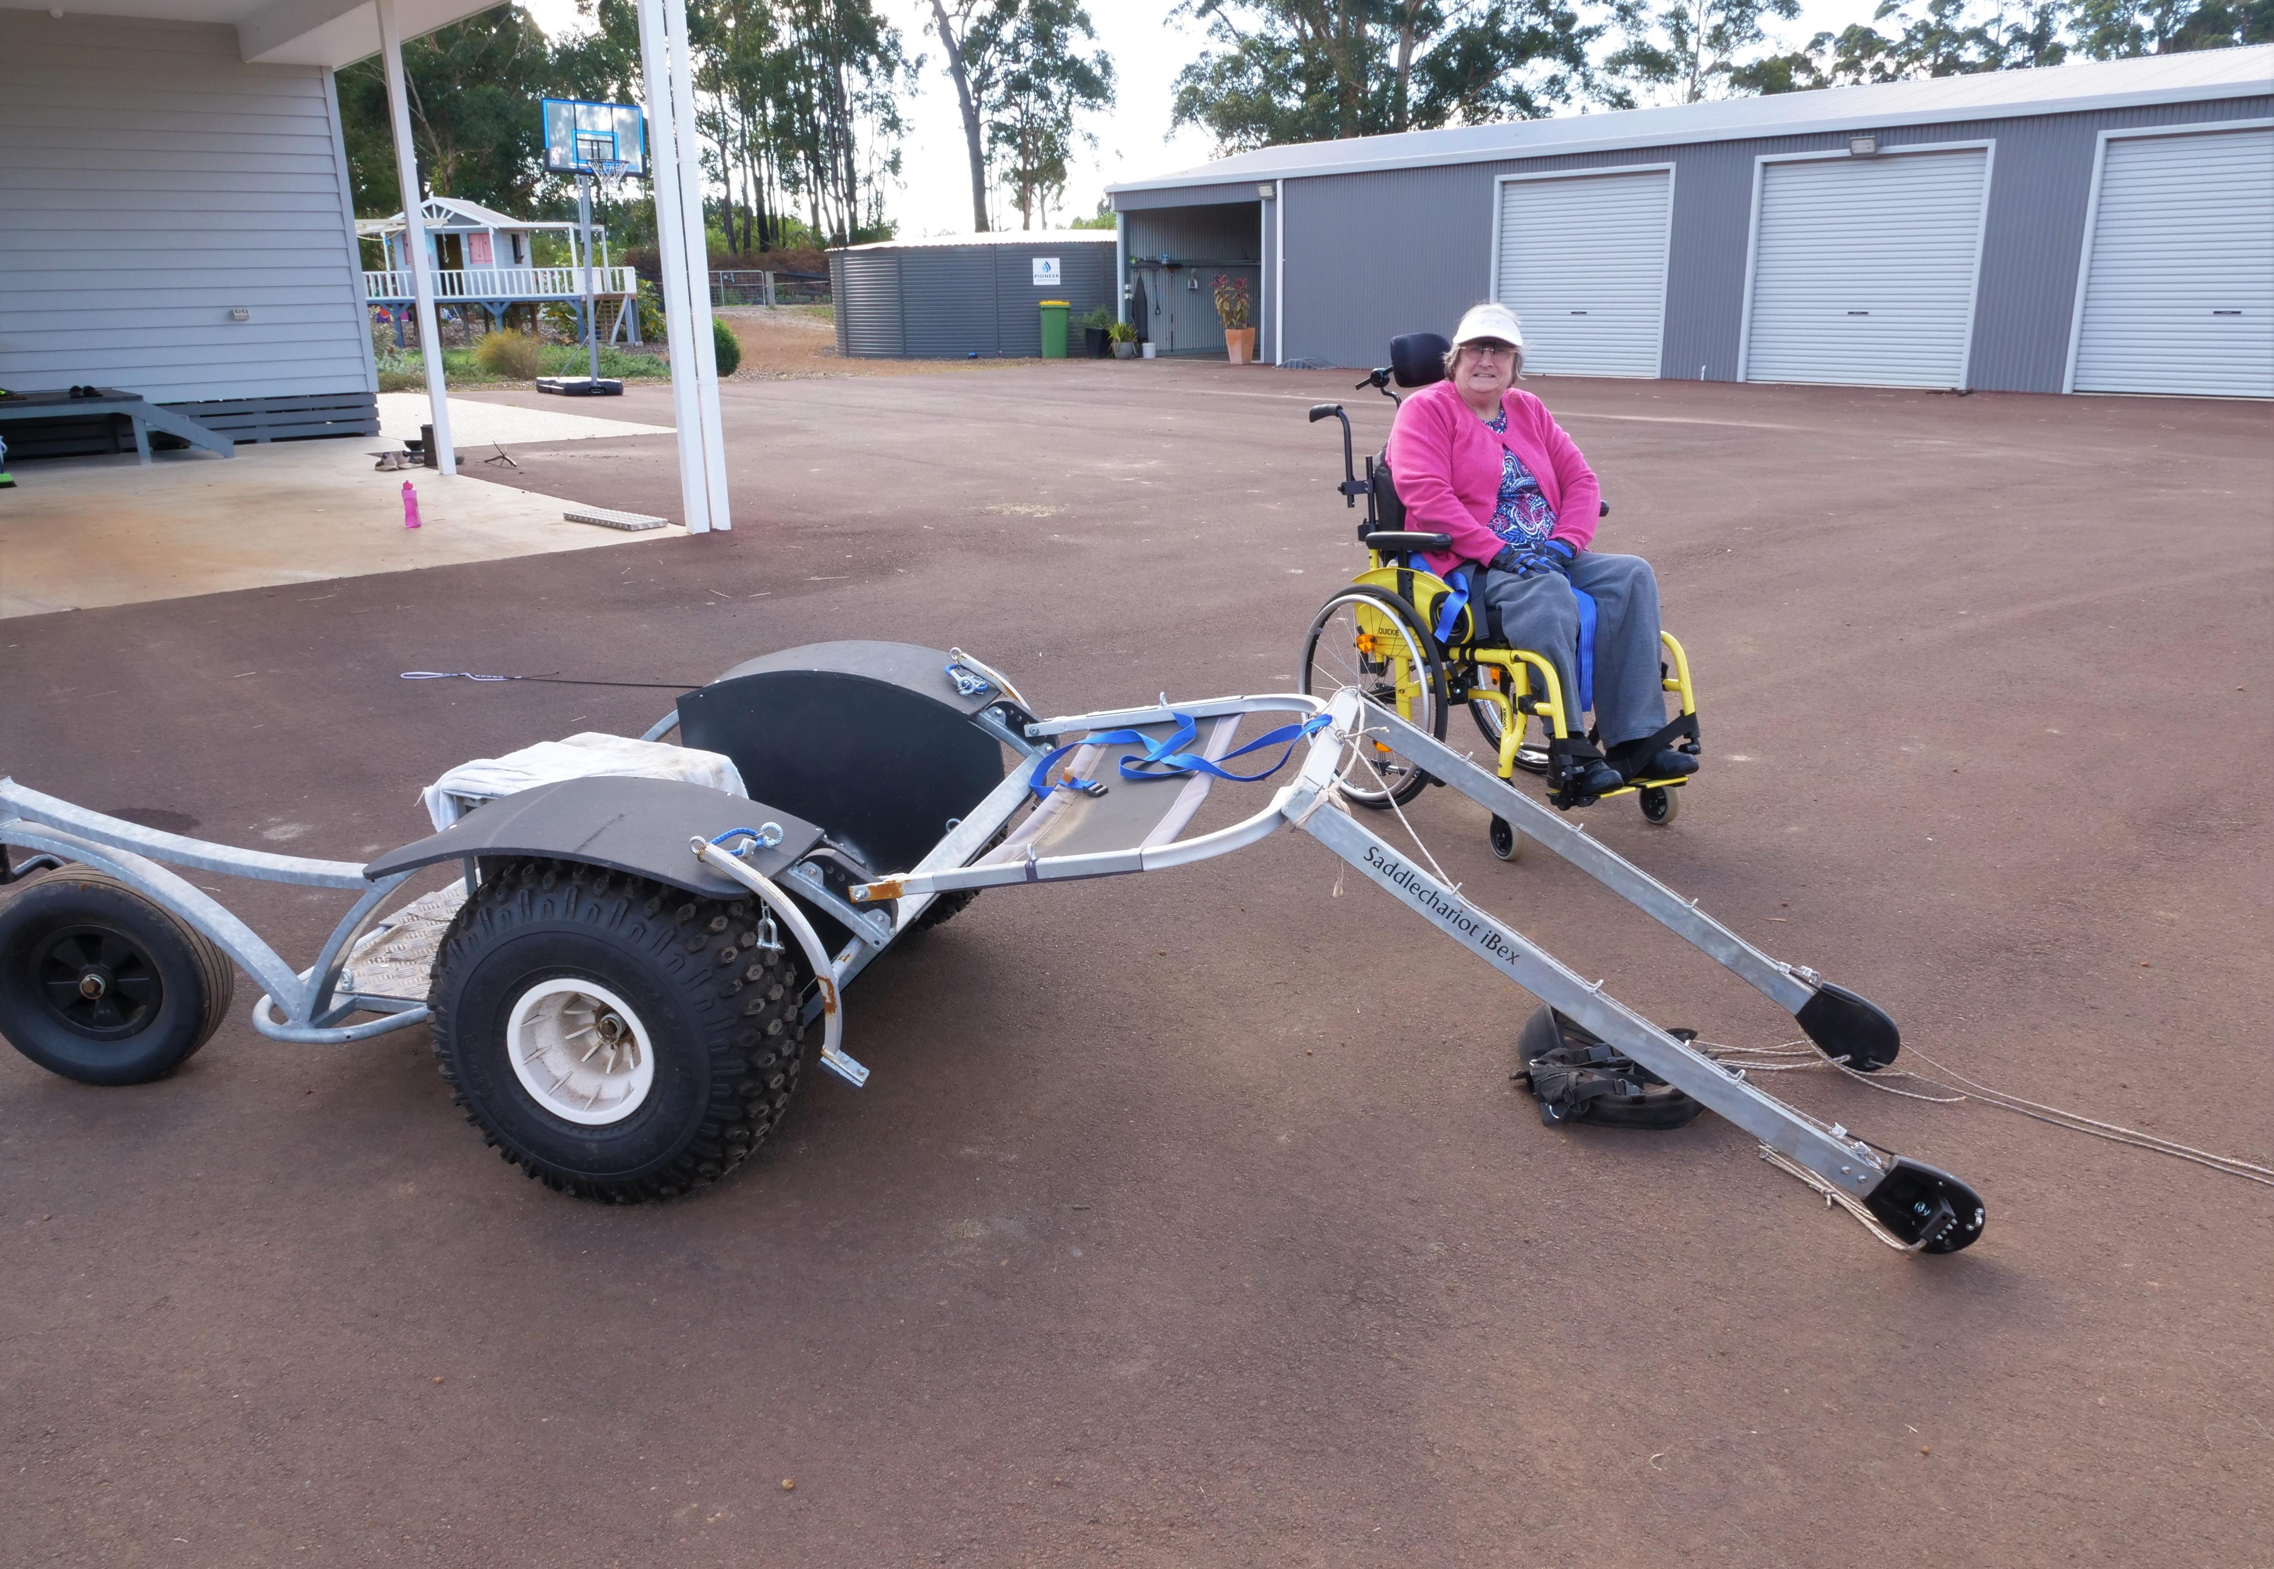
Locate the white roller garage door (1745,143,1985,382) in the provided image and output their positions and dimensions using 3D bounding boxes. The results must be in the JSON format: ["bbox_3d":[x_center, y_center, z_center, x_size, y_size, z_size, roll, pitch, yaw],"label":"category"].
[{"bbox_3d":[10.036,-7.148,21.906,0.180,3.132,3.284,-15,22,-39],"label":"white roller garage door"}]

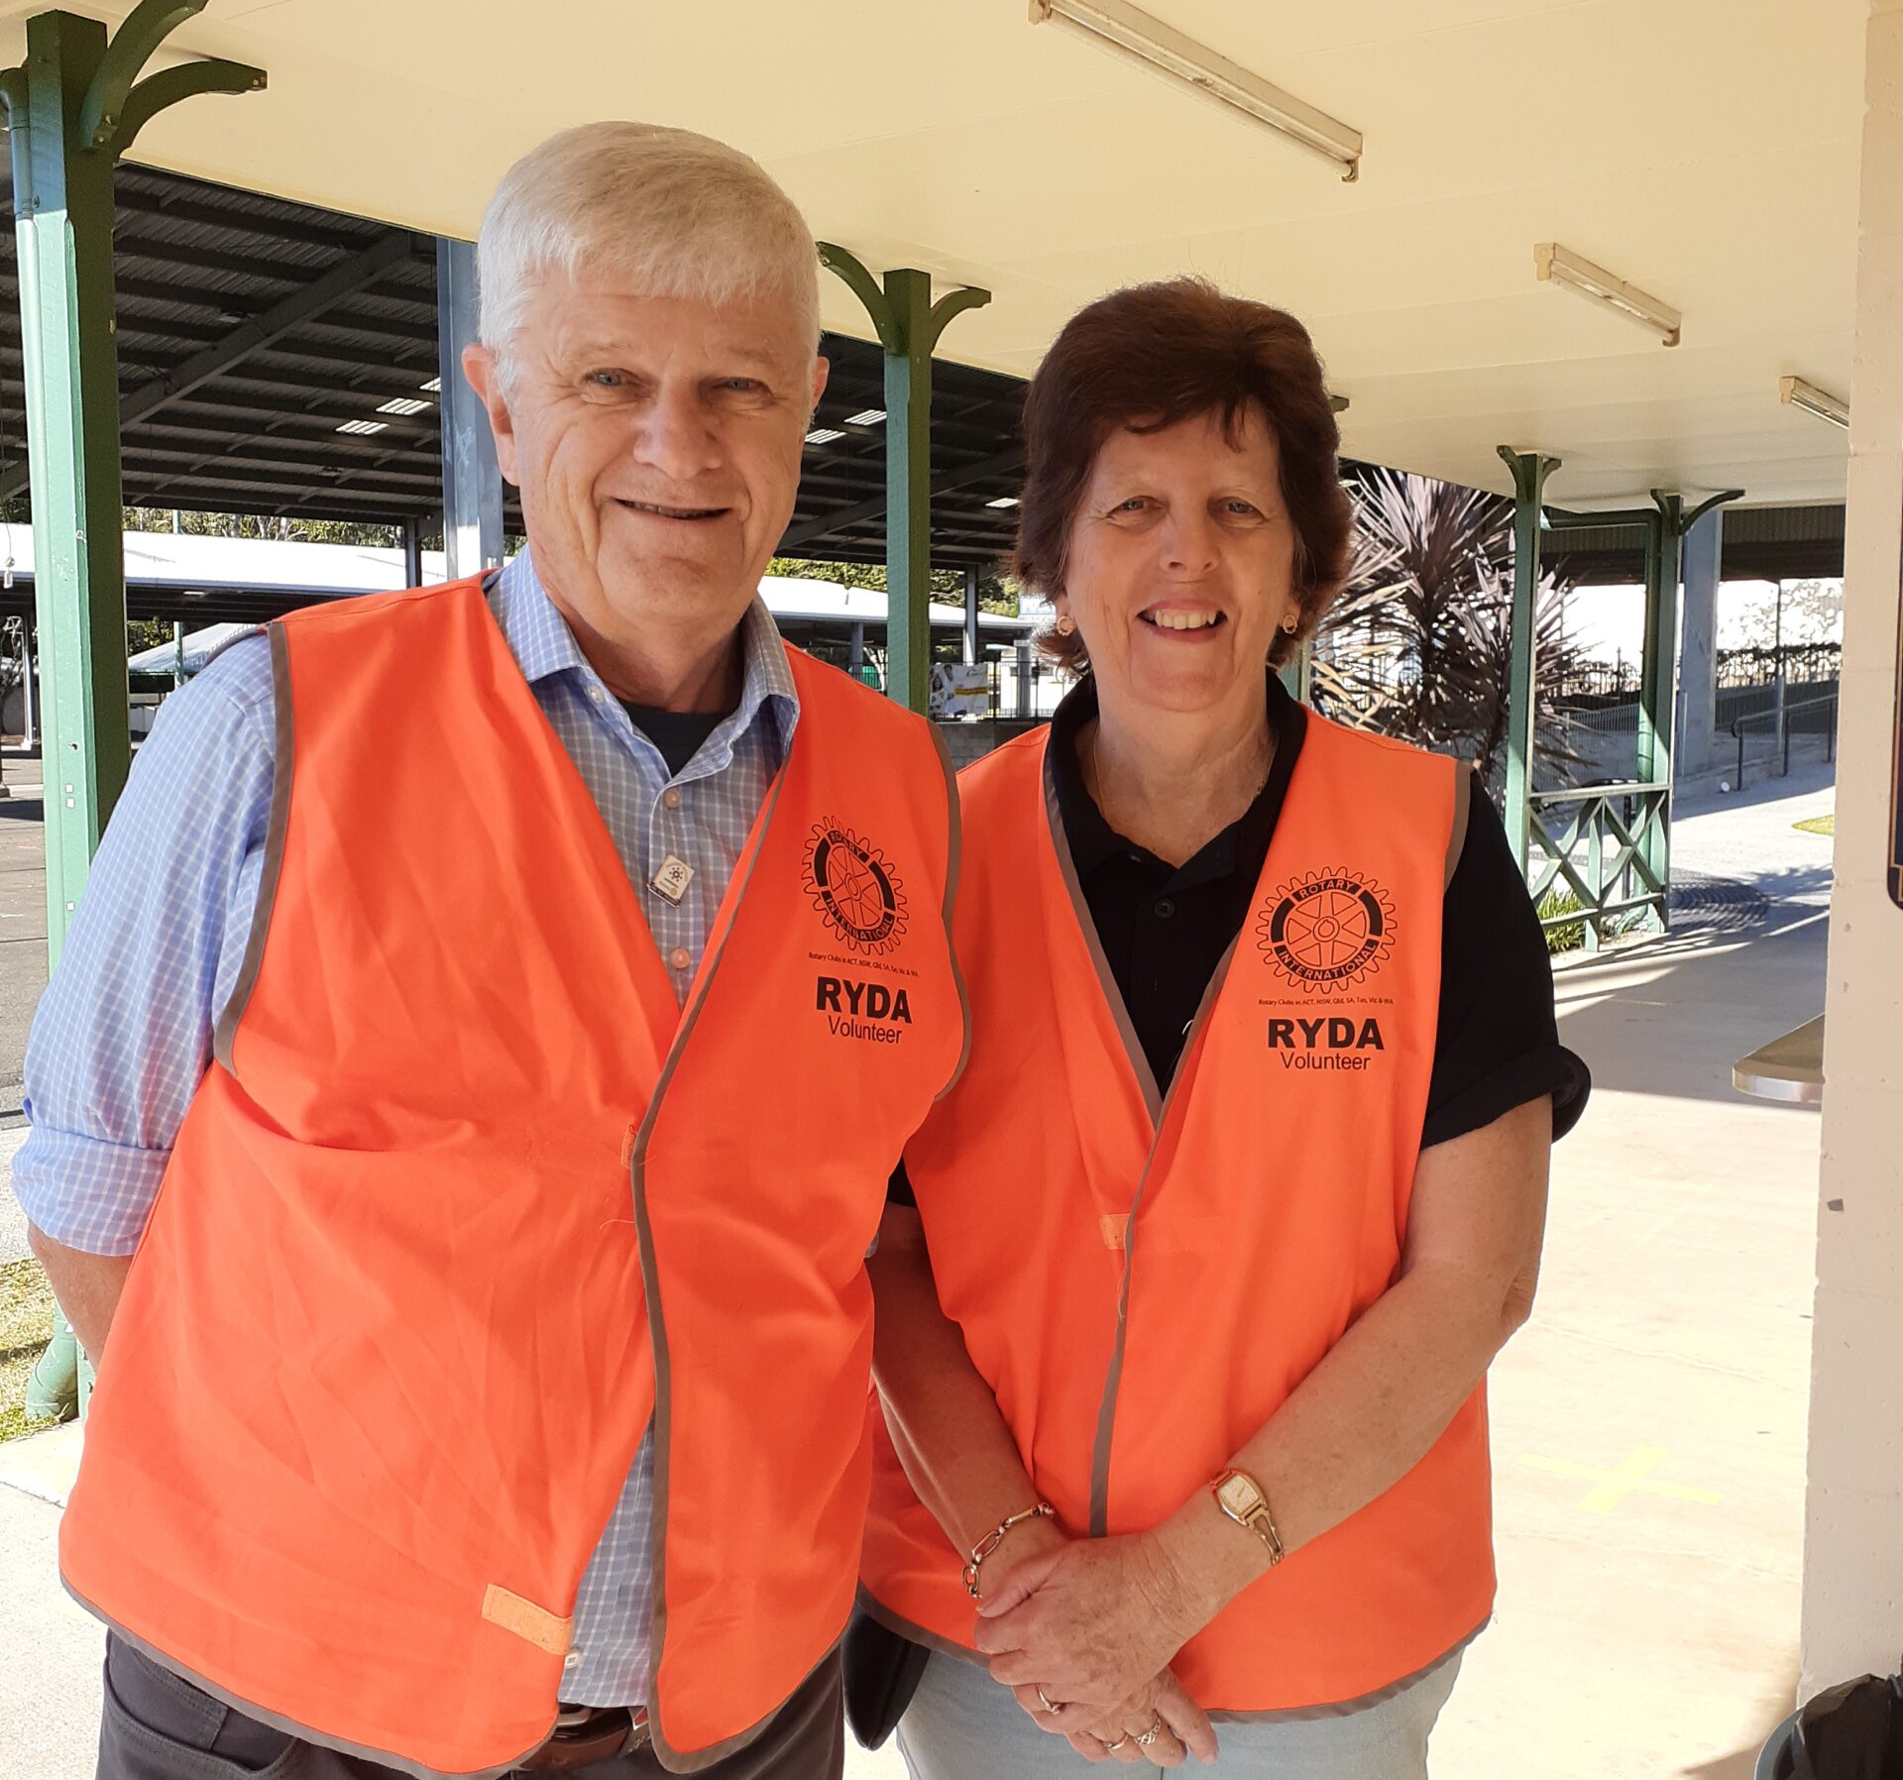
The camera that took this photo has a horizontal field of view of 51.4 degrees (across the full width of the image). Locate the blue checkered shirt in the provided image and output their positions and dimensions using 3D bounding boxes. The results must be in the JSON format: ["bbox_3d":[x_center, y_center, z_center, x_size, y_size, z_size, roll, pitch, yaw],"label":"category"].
[{"bbox_3d":[-0.250,0.122,1.170,0.560,0.640,0.330,-3,6,-28],"label":"blue checkered shirt"}]

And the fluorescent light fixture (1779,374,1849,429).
[{"bbox_3d":[3.587,-1.967,8.123,0.052,0.100,1.230,4,7,36],"label":"fluorescent light fixture"}]

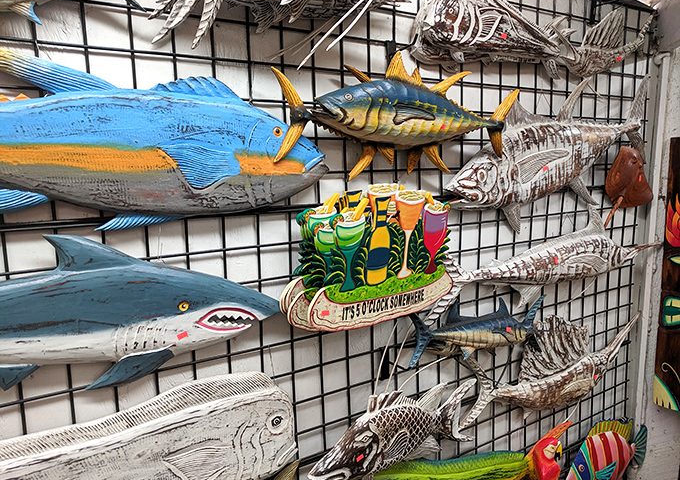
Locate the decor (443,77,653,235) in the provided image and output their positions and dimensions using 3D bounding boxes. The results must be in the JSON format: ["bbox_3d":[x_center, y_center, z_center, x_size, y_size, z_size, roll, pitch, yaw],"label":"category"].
[{"bbox_3d":[0.678,-0.263,1.541,0.987,0.402,0.120,-20,17,-29],"label":"decor"}]

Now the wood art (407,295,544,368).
[{"bbox_3d":[0.399,0.237,1.391,0.558,0.168,0.090,2,5,-33],"label":"wood art"}]

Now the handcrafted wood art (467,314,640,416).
[{"bbox_3d":[0.721,0.390,1.653,0.933,0.342,0.100,-10,11,-31],"label":"handcrafted wood art"}]

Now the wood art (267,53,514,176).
[{"bbox_3d":[0.171,-0.281,1.184,0.721,0.286,0.140,-3,8,-32],"label":"wood art"}]

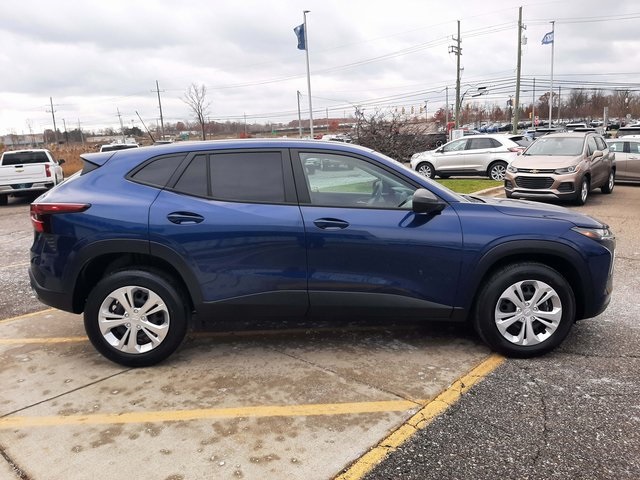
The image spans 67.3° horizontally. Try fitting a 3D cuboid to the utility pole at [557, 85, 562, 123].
[{"bbox_3d":[59.149,-32.808,118.719,0.300,9.800,0.300,3,12,26],"label":"utility pole"}]

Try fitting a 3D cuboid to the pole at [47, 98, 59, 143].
[{"bbox_3d":[-51.121,-21.583,93.127,2.200,11.600,0.400,-2,12,0],"label":"pole"}]

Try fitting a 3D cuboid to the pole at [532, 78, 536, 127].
[{"bbox_3d":[42.909,-27.229,96.405,0.300,9.500,0.300,2,12,23],"label":"pole"}]

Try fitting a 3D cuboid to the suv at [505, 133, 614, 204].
[{"bbox_3d":[6.221,-1.889,12.328,1.780,1.650,4.255,7,15,42],"label":"suv"}]

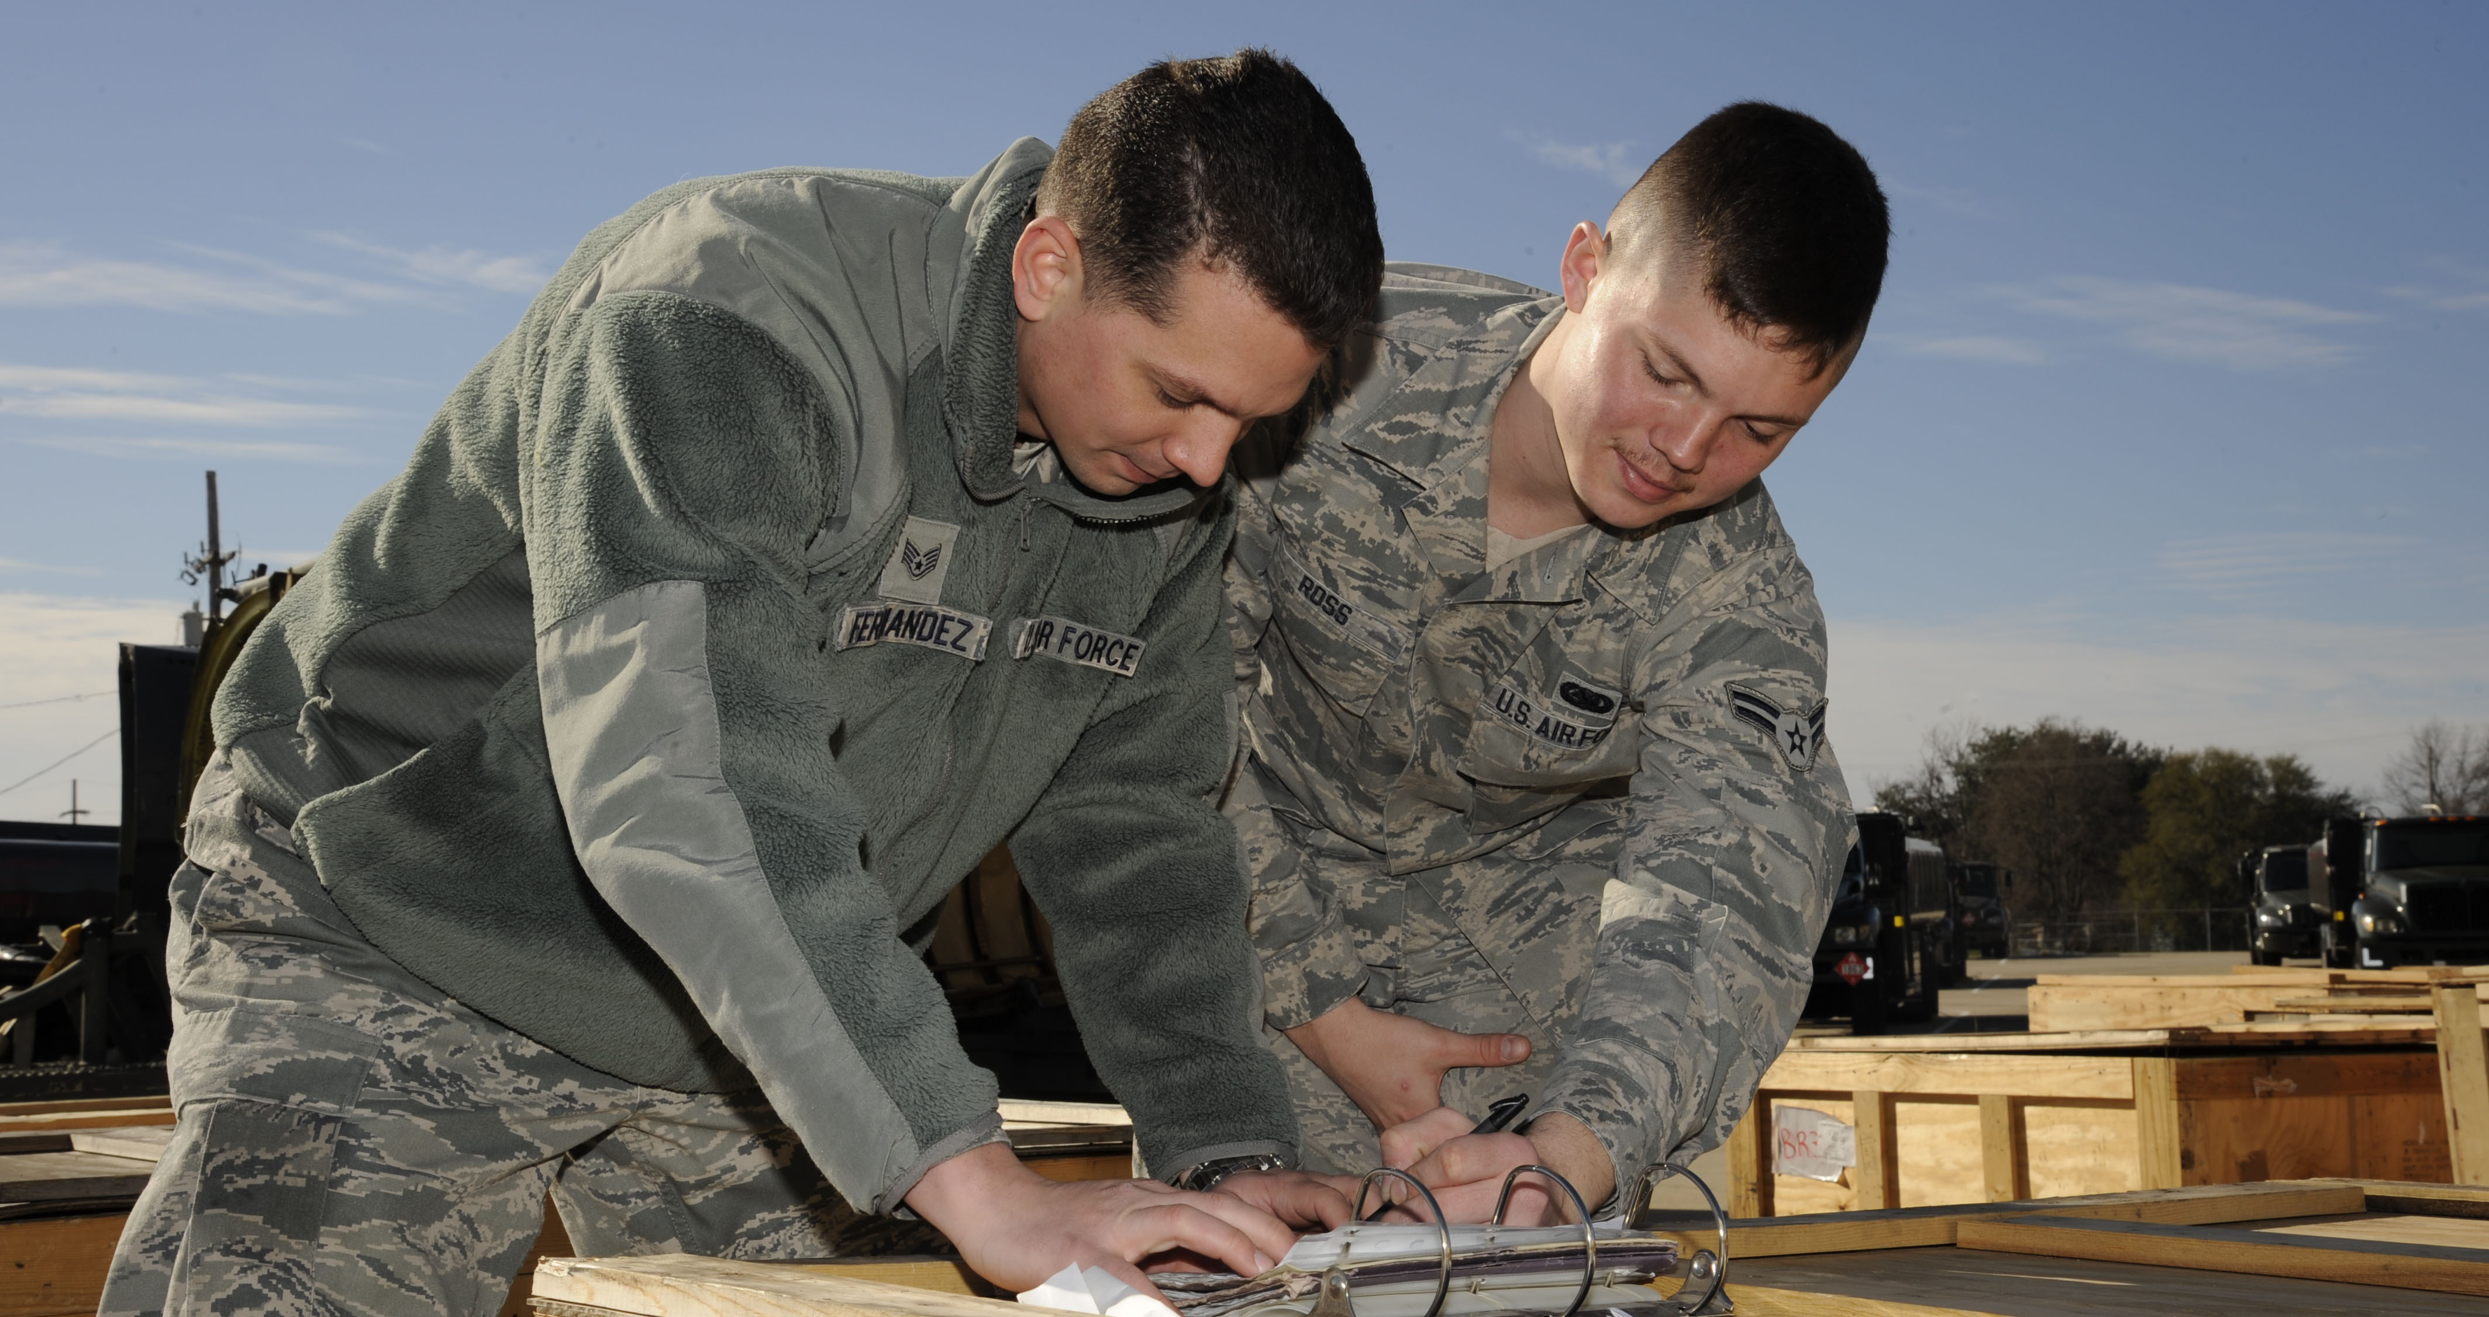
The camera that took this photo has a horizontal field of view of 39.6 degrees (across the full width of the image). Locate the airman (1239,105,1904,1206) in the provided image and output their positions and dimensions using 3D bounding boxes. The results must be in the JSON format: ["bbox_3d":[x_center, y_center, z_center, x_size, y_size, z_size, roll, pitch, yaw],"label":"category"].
[{"bbox_3d":[0.182,0.391,2.150,0.580,1.450,0.750,-1,-4,-5],"label":"airman"}]

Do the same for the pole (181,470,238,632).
[{"bbox_3d":[-23.888,1.771,80.000,0.800,12.500,2.200,1,-5,-27],"label":"pole"}]

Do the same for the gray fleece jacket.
[{"bbox_3d":[-0.310,0.012,1.970,0.720,0.580,0.550,-5,-6,39],"label":"gray fleece jacket"}]

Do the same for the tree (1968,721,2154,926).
[{"bbox_3d":[27.456,5.767,116.000,6.200,7.600,6.000,-2,-4,14],"label":"tree"}]

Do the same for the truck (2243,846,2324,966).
[{"bbox_3d":[23.438,5.410,76.878,2.500,2.700,8.000,-2,-4,13],"label":"truck"}]

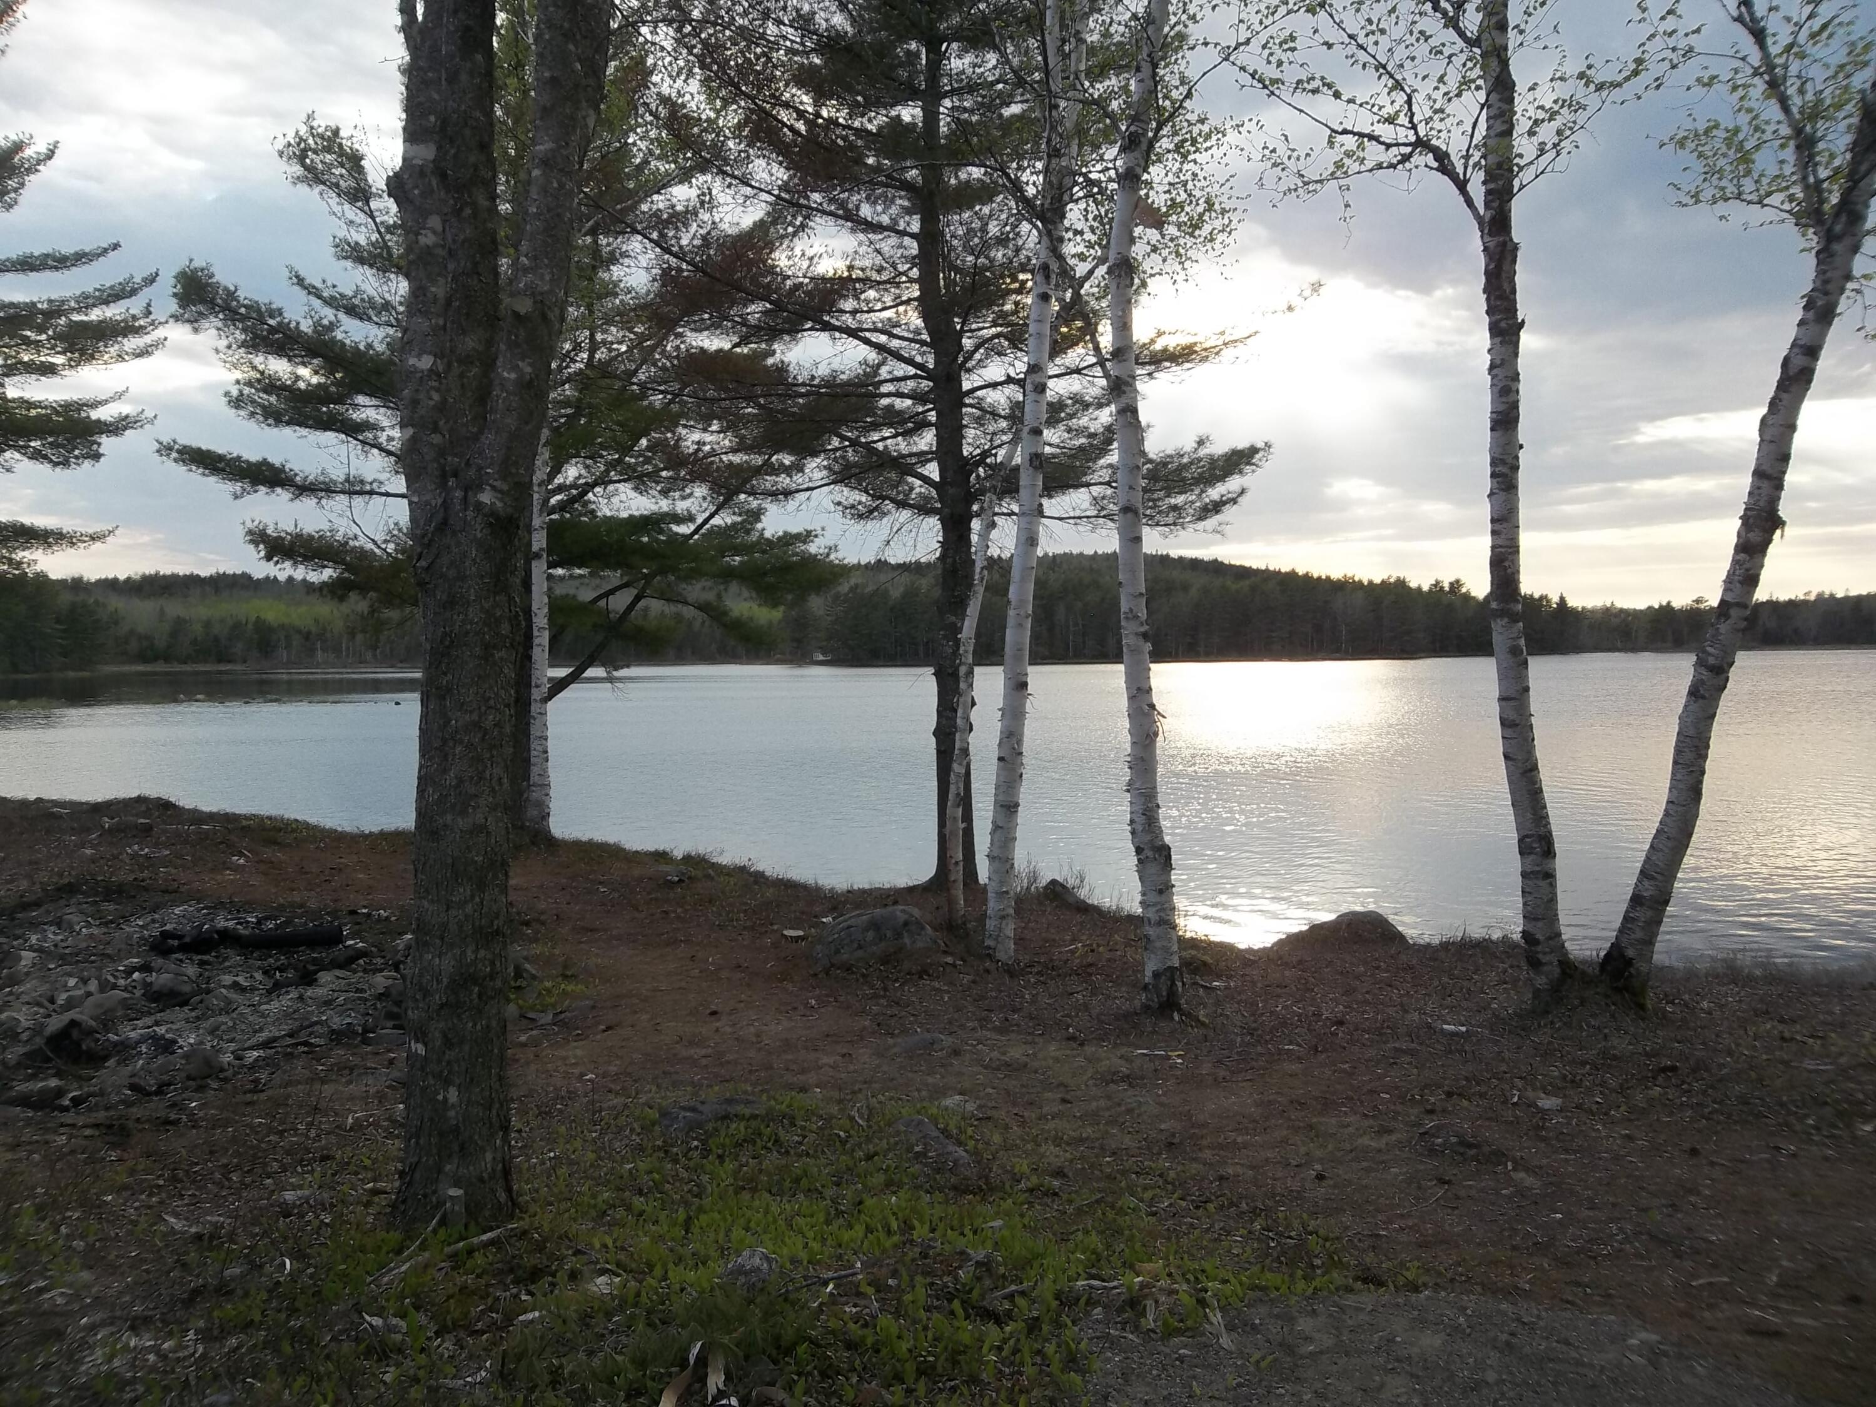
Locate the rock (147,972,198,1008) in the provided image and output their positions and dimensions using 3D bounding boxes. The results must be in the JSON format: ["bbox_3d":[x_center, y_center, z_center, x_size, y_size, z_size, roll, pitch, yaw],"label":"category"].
[{"bbox_3d":[-3.634,1.337,6.950,0.250,0.145,0.200,-2,2,-27],"label":"rock"}]

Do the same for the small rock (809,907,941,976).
[{"bbox_3d":[-0.330,1.219,7.750,0.660,0.270,0.480,-1,2,-15],"label":"small rock"}]

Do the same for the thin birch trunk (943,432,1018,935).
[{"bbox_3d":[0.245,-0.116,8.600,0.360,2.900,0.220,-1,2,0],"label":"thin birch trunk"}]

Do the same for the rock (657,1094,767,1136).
[{"bbox_3d":[-0.790,1.404,5.120,0.360,0.085,0.260,-1,2,-12],"label":"rock"}]

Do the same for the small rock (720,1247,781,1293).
[{"bbox_3d":[-0.468,1.413,3.650,0.145,0.095,0.130,-1,2,-8],"label":"small rock"}]

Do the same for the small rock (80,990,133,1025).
[{"bbox_3d":[-3.752,1.348,6.600,0.235,0.130,0.190,-2,2,-27],"label":"small rock"}]

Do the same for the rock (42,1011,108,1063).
[{"bbox_3d":[-3.481,1.344,5.900,0.260,0.190,0.230,-2,2,-31],"label":"rock"}]

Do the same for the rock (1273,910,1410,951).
[{"bbox_3d":[2.259,1.221,8.200,0.700,0.220,0.500,-1,2,0],"label":"rock"}]

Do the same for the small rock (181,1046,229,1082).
[{"bbox_3d":[-2.850,1.387,5.680,0.185,0.125,0.160,-2,2,-25],"label":"small rock"}]

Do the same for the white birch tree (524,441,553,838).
[{"bbox_3d":[-3.828,-0.610,14.000,0.200,3.800,0.200,-1,2,-15],"label":"white birch tree"}]

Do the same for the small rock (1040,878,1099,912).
[{"bbox_3d":[0.878,1.286,9.800,0.390,0.210,0.320,0,2,5],"label":"small rock"}]

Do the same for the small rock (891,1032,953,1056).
[{"bbox_3d":[-0.069,1.378,5.980,0.245,0.060,0.180,-1,2,-10],"label":"small rock"}]

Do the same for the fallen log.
[{"bbox_3d":[-3.596,1.278,8.050,0.620,0.110,0.110,-1,2,-16],"label":"fallen log"}]

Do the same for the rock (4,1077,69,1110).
[{"bbox_3d":[-3.296,1.428,5.350,0.240,0.100,0.180,-2,2,-32],"label":"rock"}]

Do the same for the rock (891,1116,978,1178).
[{"bbox_3d":[-0.009,1.396,4.600,0.250,0.140,0.250,-1,2,0],"label":"rock"}]

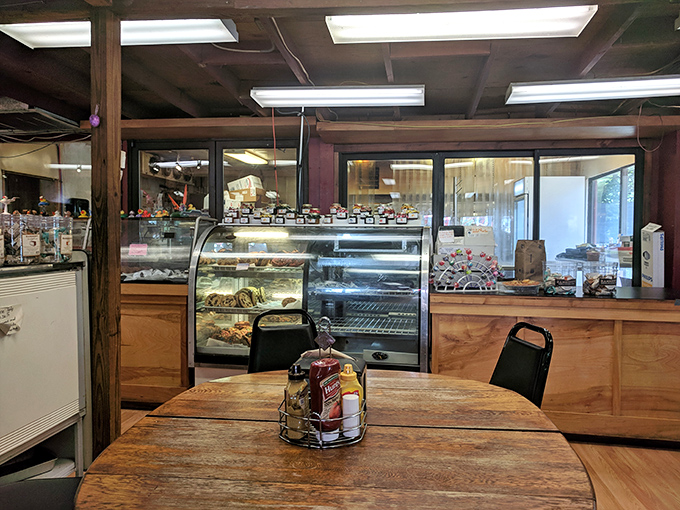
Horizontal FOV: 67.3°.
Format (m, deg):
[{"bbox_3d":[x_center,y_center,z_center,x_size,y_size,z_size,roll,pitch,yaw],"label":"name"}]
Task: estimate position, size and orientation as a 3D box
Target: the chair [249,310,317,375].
[{"bbox_3d":[-0.195,0.715,2.148,0.440,0.890,0.540,0,3,-16],"label":"chair"}]

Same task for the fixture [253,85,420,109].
[{"bbox_3d":[-0.002,-1.161,3.734,1.230,0.080,0.270,1,3,9],"label":"fixture"}]

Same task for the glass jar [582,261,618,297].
[{"bbox_3d":[1.675,0.159,3.294,0.168,0.205,0.165,1,2,9],"label":"glass jar"}]

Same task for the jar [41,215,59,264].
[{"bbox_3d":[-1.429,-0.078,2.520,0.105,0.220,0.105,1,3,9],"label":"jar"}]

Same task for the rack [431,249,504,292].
[{"bbox_3d":[0.848,0.106,3.470,0.450,0.275,0.170,1,2,1],"label":"rack"}]

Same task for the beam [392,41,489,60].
[{"bbox_3d":[0.581,-1.231,2.963,0.574,0.130,0.046,1,1,9],"label":"beam"}]

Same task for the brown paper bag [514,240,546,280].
[{"bbox_3d":[1.430,0.055,3.832,0.210,0.325,0.140,1,3,9],"label":"brown paper bag"}]

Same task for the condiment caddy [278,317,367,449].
[{"bbox_3d":[-0.038,0.309,1.316,0.204,0.297,0.205,1,2,9],"label":"condiment caddy"}]

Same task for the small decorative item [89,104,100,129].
[{"bbox_3d":[-1.252,-0.706,2.604,0.058,0.120,0.050,1,3,9],"label":"small decorative item"}]

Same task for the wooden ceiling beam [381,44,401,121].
[{"bbox_3d":[0.356,-1.242,3.531,0.041,0.135,1.900,1,1,9],"label":"wooden ceiling beam"}]

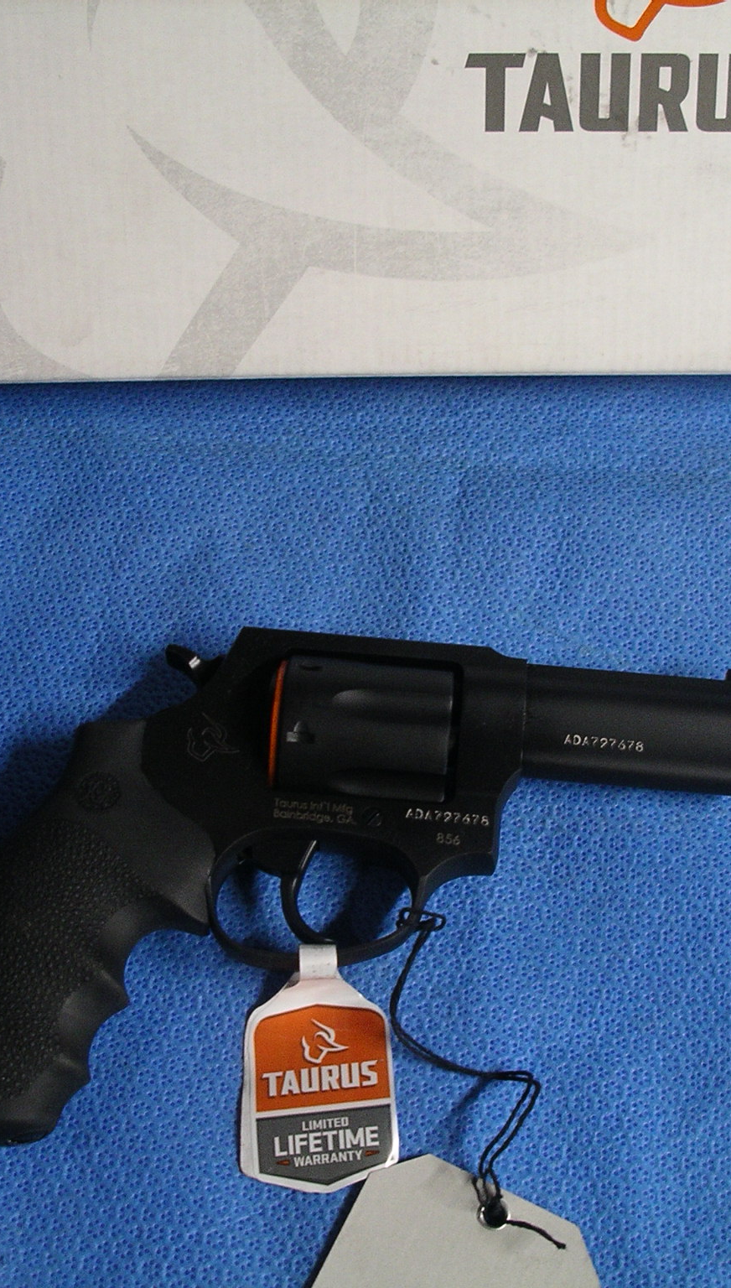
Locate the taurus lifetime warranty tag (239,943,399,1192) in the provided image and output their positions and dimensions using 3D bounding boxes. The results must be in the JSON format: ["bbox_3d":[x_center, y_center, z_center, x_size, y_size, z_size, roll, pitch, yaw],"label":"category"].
[{"bbox_3d":[-0.010,0.095,0.411,0.035,0.007,0.053,-3,79,0],"label":"taurus lifetime warranty tag"}]

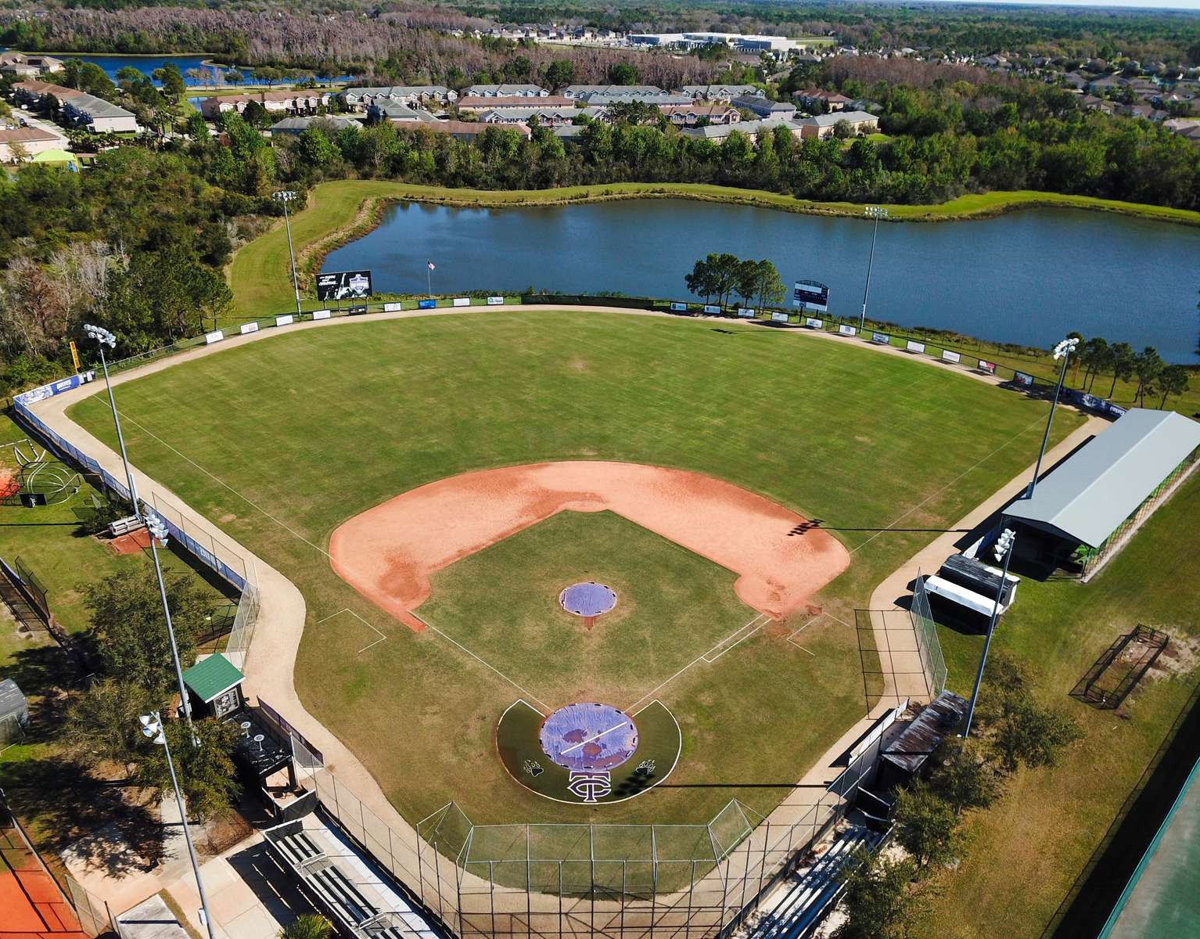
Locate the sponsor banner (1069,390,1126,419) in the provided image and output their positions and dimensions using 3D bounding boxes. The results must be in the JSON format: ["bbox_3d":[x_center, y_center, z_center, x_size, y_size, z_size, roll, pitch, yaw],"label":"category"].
[{"bbox_3d":[67.460,-8.584,127.481,0.200,1.800,9.200,-13,30,-26],"label":"sponsor banner"}]

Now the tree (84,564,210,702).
[{"bbox_3d":[-36.719,12.105,75.860,9.200,8.800,9.200,0,27,-1],"label":"tree"}]

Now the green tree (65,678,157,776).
[{"bbox_3d":[-33.030,18.515,65.185,6.800,7.100,6.800,0,27,-1],"label":"green tree"}]

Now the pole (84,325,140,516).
[{"bbox_3d":[-48.313,-4.233,94.942,4.700,20.300,1.200,23,34,37],"label":"pole"}]

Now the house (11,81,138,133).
[{"bbox_3d":[-223.261,-153.994,395.812,14.300,8.100,128.000,-19,33,-35],"label":"house"}]

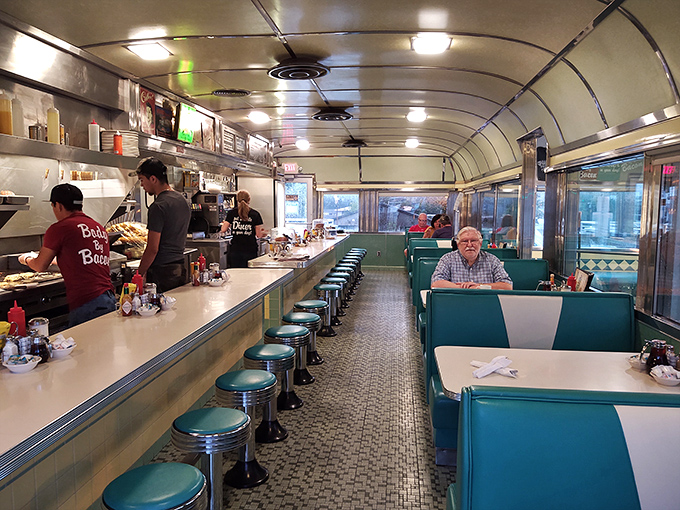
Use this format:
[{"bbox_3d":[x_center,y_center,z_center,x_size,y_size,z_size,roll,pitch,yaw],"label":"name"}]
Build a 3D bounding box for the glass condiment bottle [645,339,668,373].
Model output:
[{"bbox_3d":[1.607,0.500,2.680,0.110,0.155,0.113,1,5,6],"label":"glass condiment bottle"}]

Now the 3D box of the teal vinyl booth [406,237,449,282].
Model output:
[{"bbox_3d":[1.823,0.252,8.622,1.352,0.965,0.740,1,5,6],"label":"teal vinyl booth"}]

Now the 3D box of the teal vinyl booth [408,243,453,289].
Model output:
[{"bbox_3d":[1.691,0.375,7.302,1.357,0.965,0.642,1,5,6],"label":"teal vinyl booth"}]

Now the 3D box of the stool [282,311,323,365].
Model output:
[{"bbox_3d":[-0.309,0.750,4.285,0.330,0.535,0.330,1,6,6],"label":"stool"}]

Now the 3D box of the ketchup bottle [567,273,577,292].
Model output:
[{"bbox_3d":[1.985,0.289,4.542,0.080,0.232,0.080,1,5,6],"label":"ketchup bottle"}]

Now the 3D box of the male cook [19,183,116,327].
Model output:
[{"bbox_3d":[-1.686,0.309,3.408,0.640,1.570,0.500,1,6,11],"label":"male cook"}]

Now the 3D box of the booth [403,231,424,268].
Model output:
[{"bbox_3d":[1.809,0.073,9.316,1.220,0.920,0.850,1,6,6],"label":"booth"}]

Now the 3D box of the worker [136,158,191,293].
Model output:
[{"bbox_3d":[-1.386,0.139,4.117,0.390,1.760,0.480,1,6,3],"label":"worker"}]

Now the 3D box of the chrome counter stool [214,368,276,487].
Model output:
[{"bbox_3d":[-0.521,0.962,2.967,0.339,0.583,0.339,1,5,6],"label":"chrome counter stool"}]

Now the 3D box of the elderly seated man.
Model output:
[{"bbox_3d":[1.070,0.396,4.318,0.660,1.240,0.760,1,6,8],"label":"elderly seated man"}]

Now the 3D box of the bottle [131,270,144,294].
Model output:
[{"bbox_3d":[-1.258,0.196,3.294,0.070,0.200,0.070,1,6,6],"label":"bottle"}]

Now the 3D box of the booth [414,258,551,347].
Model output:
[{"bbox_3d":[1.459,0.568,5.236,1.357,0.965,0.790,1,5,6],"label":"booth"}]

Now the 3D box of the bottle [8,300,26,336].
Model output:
[{"bbox_3d":[-1.345,0.301,2.205,0.071,0.205,0.071,1,6,6],"label":"bottle"}]

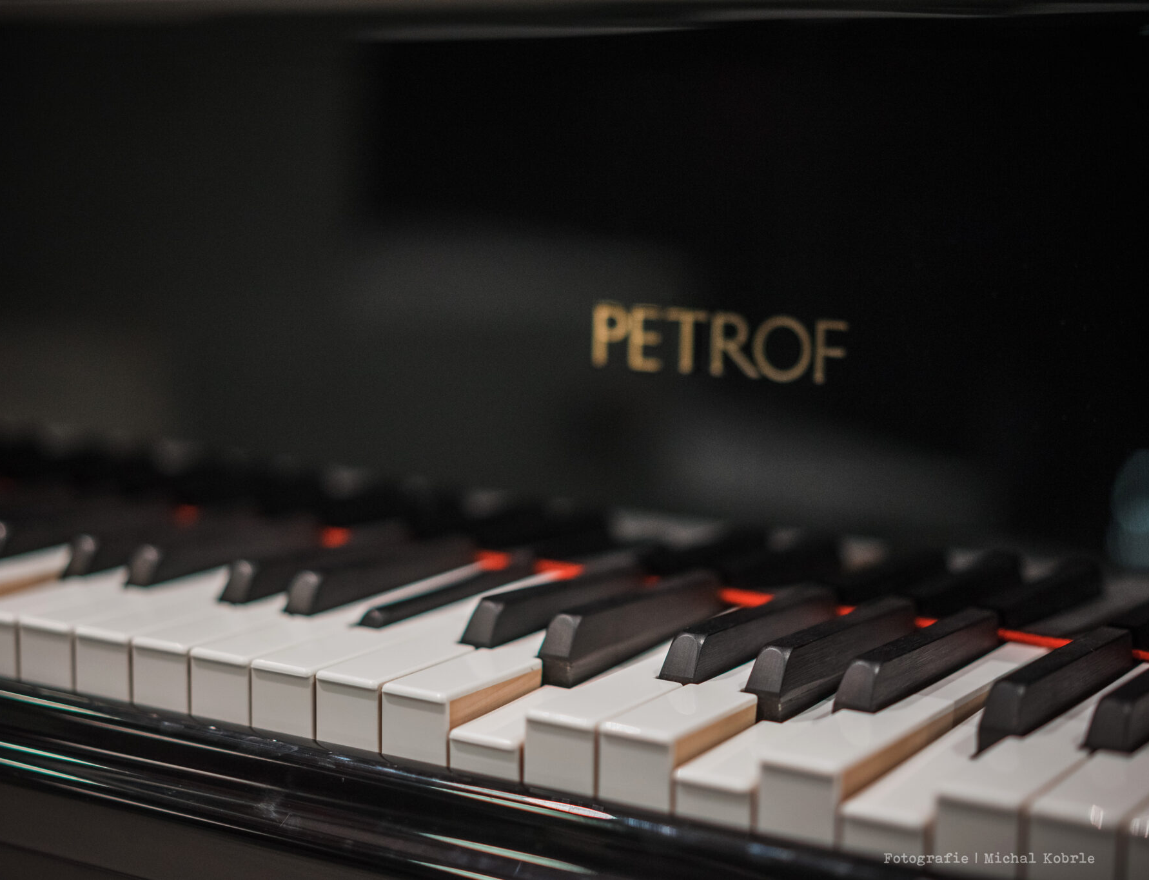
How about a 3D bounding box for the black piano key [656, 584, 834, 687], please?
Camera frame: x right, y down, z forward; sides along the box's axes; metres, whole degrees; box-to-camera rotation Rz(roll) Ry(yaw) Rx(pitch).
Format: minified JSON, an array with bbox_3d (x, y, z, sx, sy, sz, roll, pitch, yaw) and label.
[{"bbox_3d":[0.056,0.061,0.635,0.012,0.013,0.103,6,8,29],"label":"black piano key"}]

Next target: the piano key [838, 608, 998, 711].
[{"bbox_3d":[0.104,0.066,0.607,0.012,0.013,0.103,6,8,29],"label":"piano key"}]

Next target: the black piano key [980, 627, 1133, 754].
[{"bbox_3d":[0.141,0.070,0.587,0.012,0.013,0.103,6,8,29],"label":"black piano key"}]

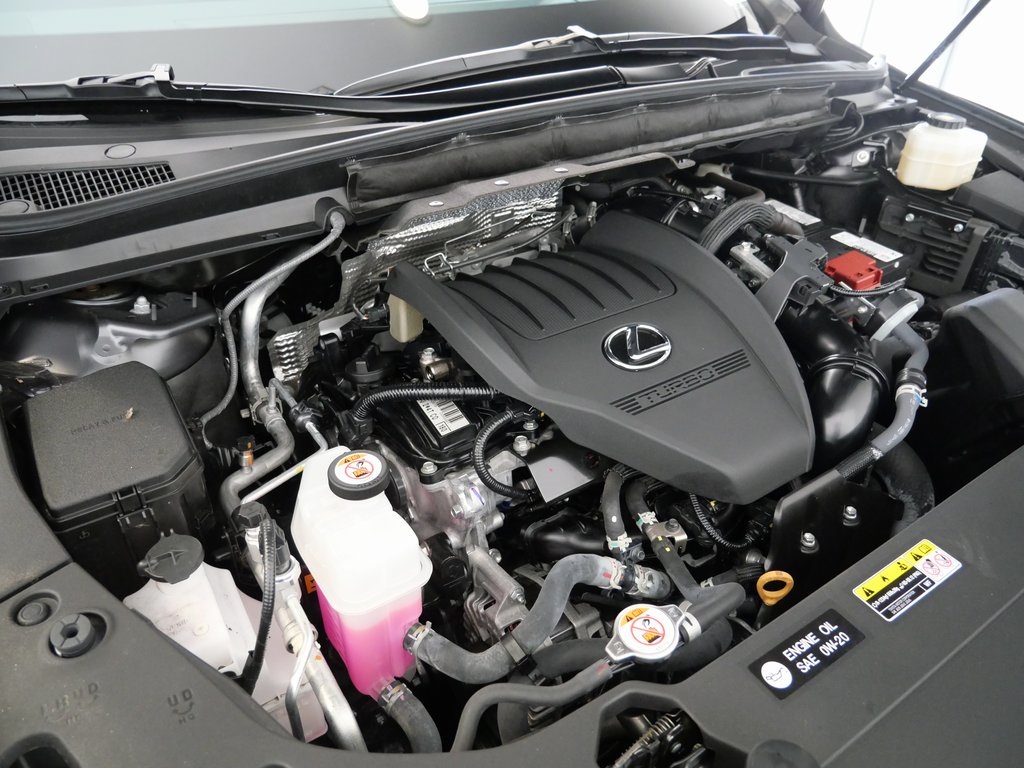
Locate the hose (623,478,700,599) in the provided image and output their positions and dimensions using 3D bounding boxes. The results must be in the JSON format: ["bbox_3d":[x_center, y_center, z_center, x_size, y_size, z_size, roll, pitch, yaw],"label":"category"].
[{"bbox_3d":[0.127,0.134,0.616,0.030,0.032,0.135,-8,36,-14],"label":"hose"}]

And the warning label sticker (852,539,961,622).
[{"bbox_3d":[0.282,0.138,0.505,0.090,0.002,0.029,-20,41,-28],"label":"warning label sticker"}]

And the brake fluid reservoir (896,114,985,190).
[{"bbox_3d":[0.681,-0.369,1.130,0.110,0.093,0.090,-20,41,-28],"label":"brake fluid reservoir"}]

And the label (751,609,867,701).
[{"bbox_3d":[0.189,0.171,0.453,0.083,0.002,0.026,-20,41,-28],"label":"label"}]

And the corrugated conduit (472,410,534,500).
[{"bbox_3d":[-0.009,0.078,0.706,0.062,0.070,0.060,2,35,0],"label":"corrugated conduit"}]

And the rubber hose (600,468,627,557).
[{"bbox_3d":[0.096,0.120,0.666,0.024,0.055,0.070,-3,35,-7],"label":"rubber hose"}]

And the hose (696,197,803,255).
[{"bbox_3d":[0.332,-0.213,0.985,0.138,0.070,0.048,1,35,-1],"label":"hose"}]

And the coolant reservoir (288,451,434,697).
[{"bbox_3d":[-0.132,0.156,0.617,0.092,0.195,0.135,-20,41,-28],"label":"coolant reservoir"}]

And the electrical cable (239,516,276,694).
[{"bbox_3d":[-0.197,0.178,0.560,0.030,0.110,0.085,2,35,0],"label":"electrical cable"}]

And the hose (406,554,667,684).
[{"bbox_3d":[0.020,0.203,0.638,0.225,0.090,0.075,-1,35,-4],"label":"hose"}]

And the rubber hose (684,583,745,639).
[{"bbox_3d":[0.150,0.166,0.536,0.052,0.028,0.025,-20,41,-28],"label":"rubber hose"}]

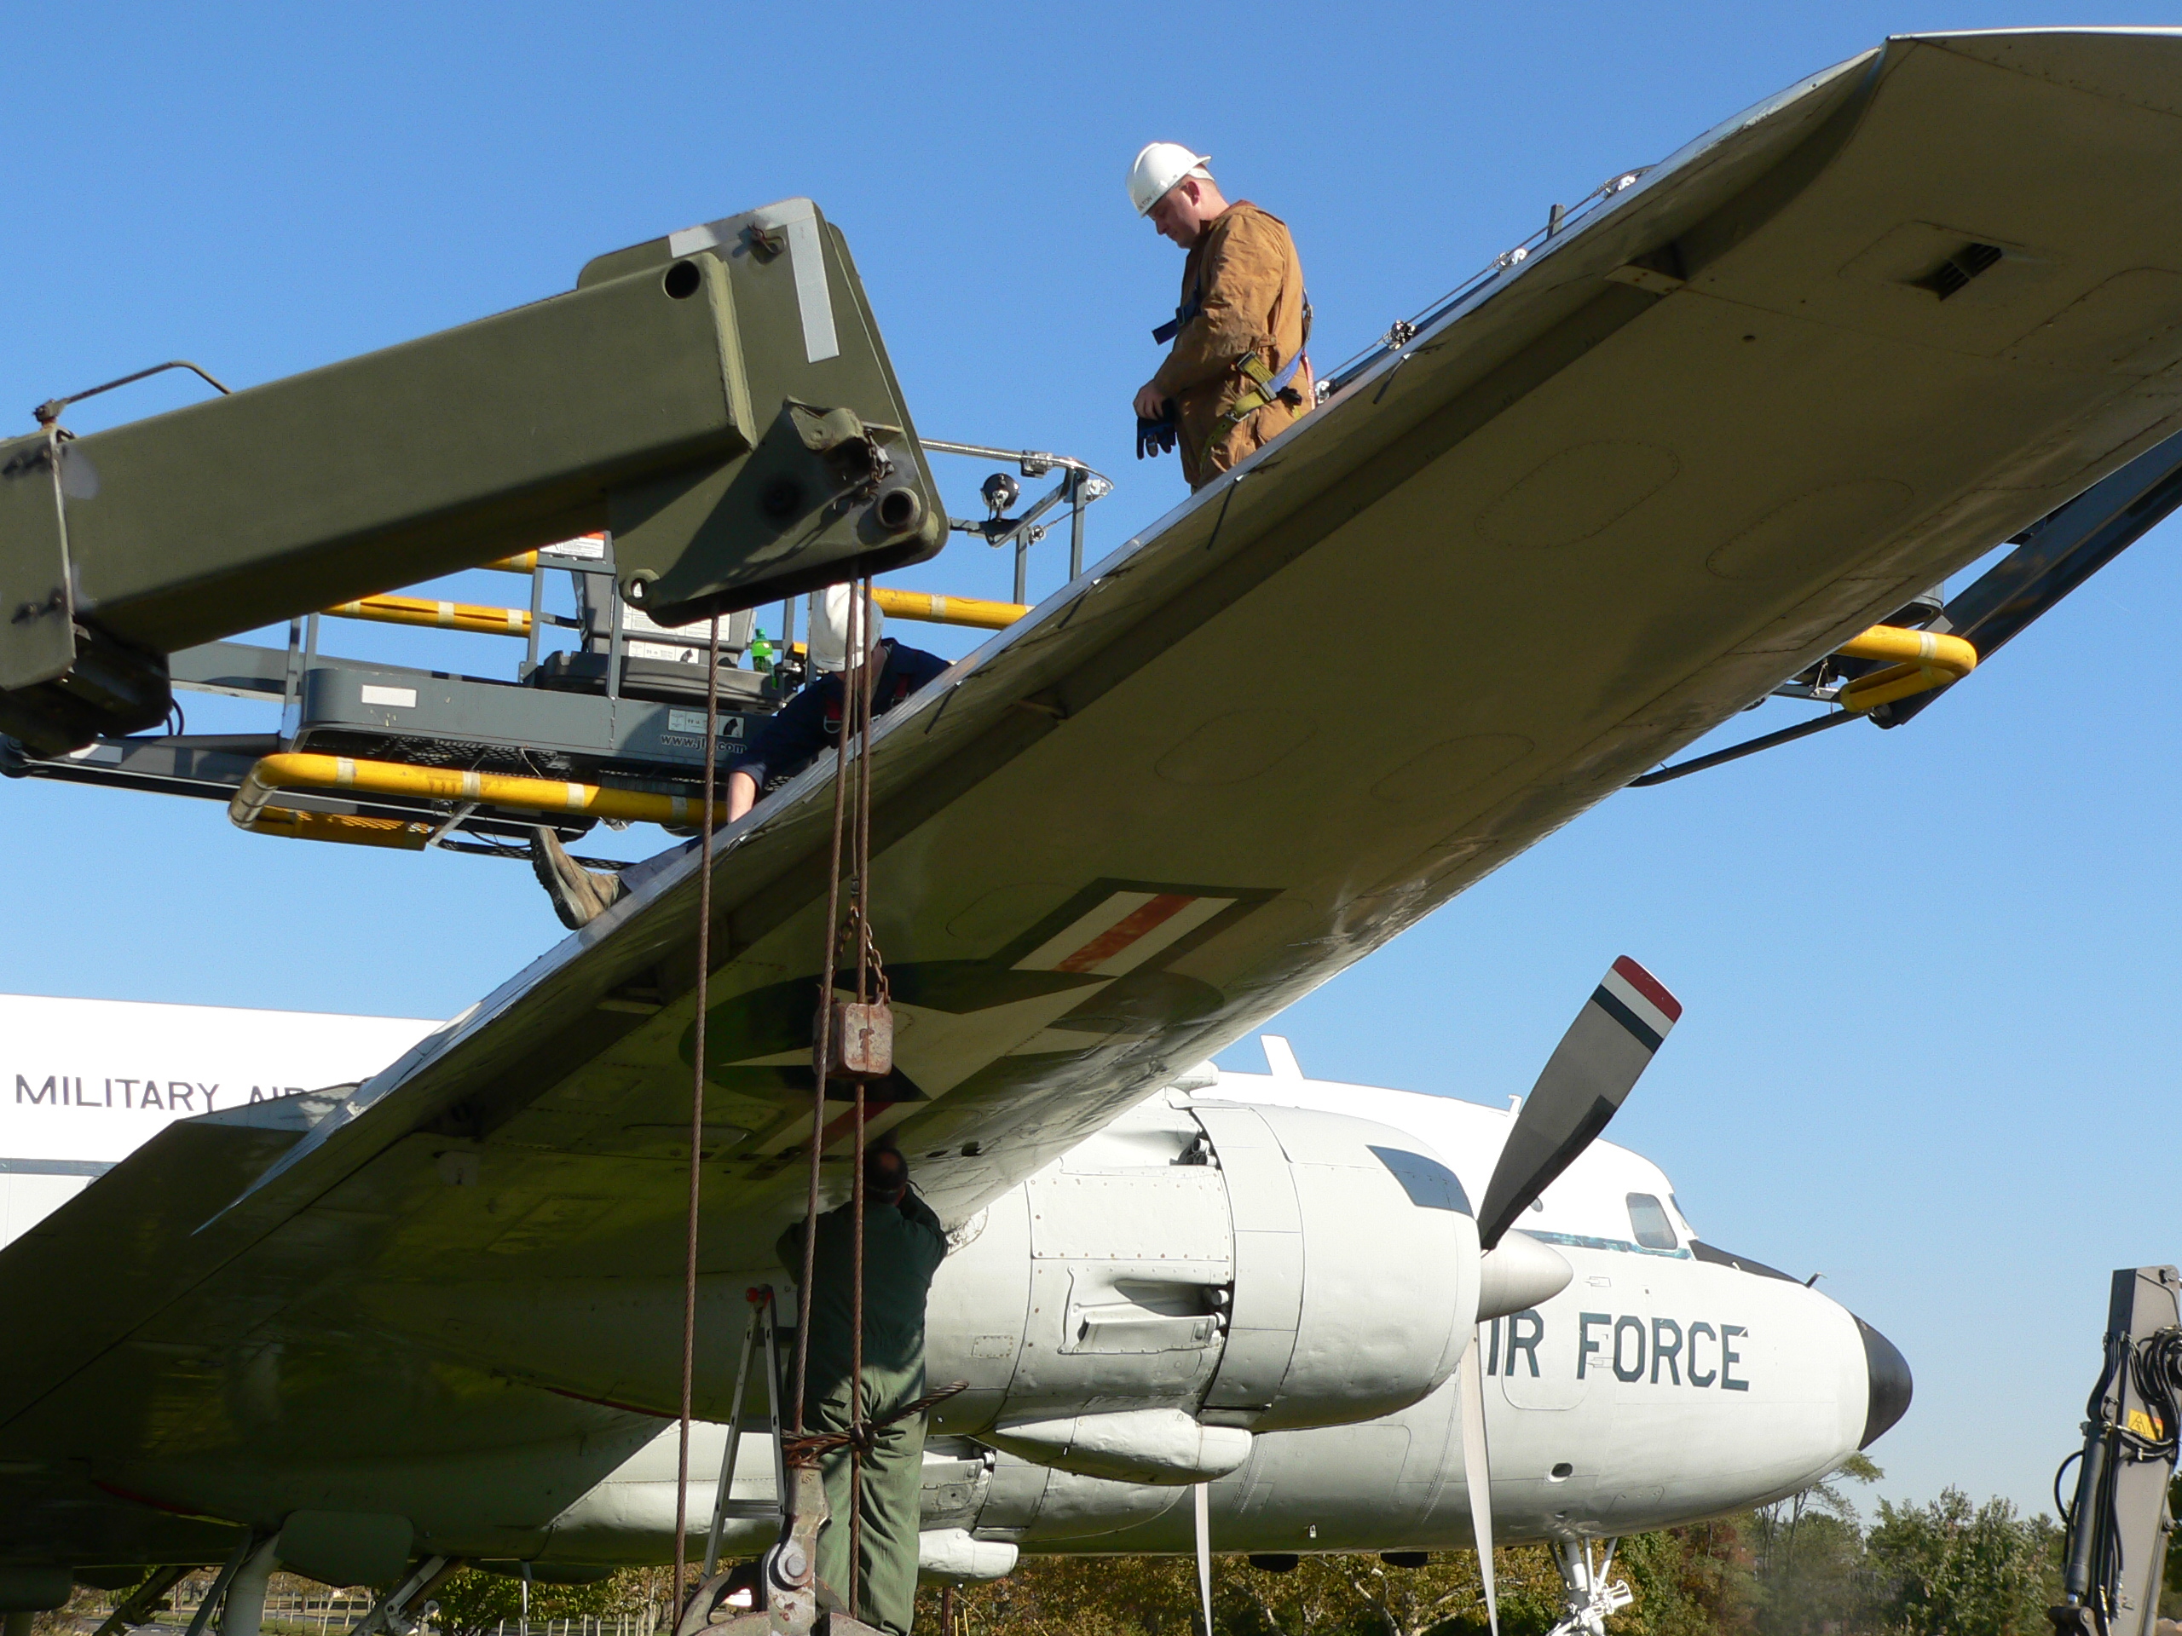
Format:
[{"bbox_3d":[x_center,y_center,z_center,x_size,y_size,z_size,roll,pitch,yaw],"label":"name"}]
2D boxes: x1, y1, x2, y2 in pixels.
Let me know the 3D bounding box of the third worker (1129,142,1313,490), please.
[{"bbox_3d":[0.379,-1.134,9.330,0.540,1.780,0.580,-2,-13,6],"label":"third worker"}]

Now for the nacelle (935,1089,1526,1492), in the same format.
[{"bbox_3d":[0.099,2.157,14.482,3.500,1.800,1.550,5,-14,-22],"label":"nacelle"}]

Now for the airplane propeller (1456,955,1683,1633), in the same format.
[{"bbox_3d":[1.916,2.580,15.240,0.850,3.250,3.600,5,-14,-22],"label":"airplane propeller"}]

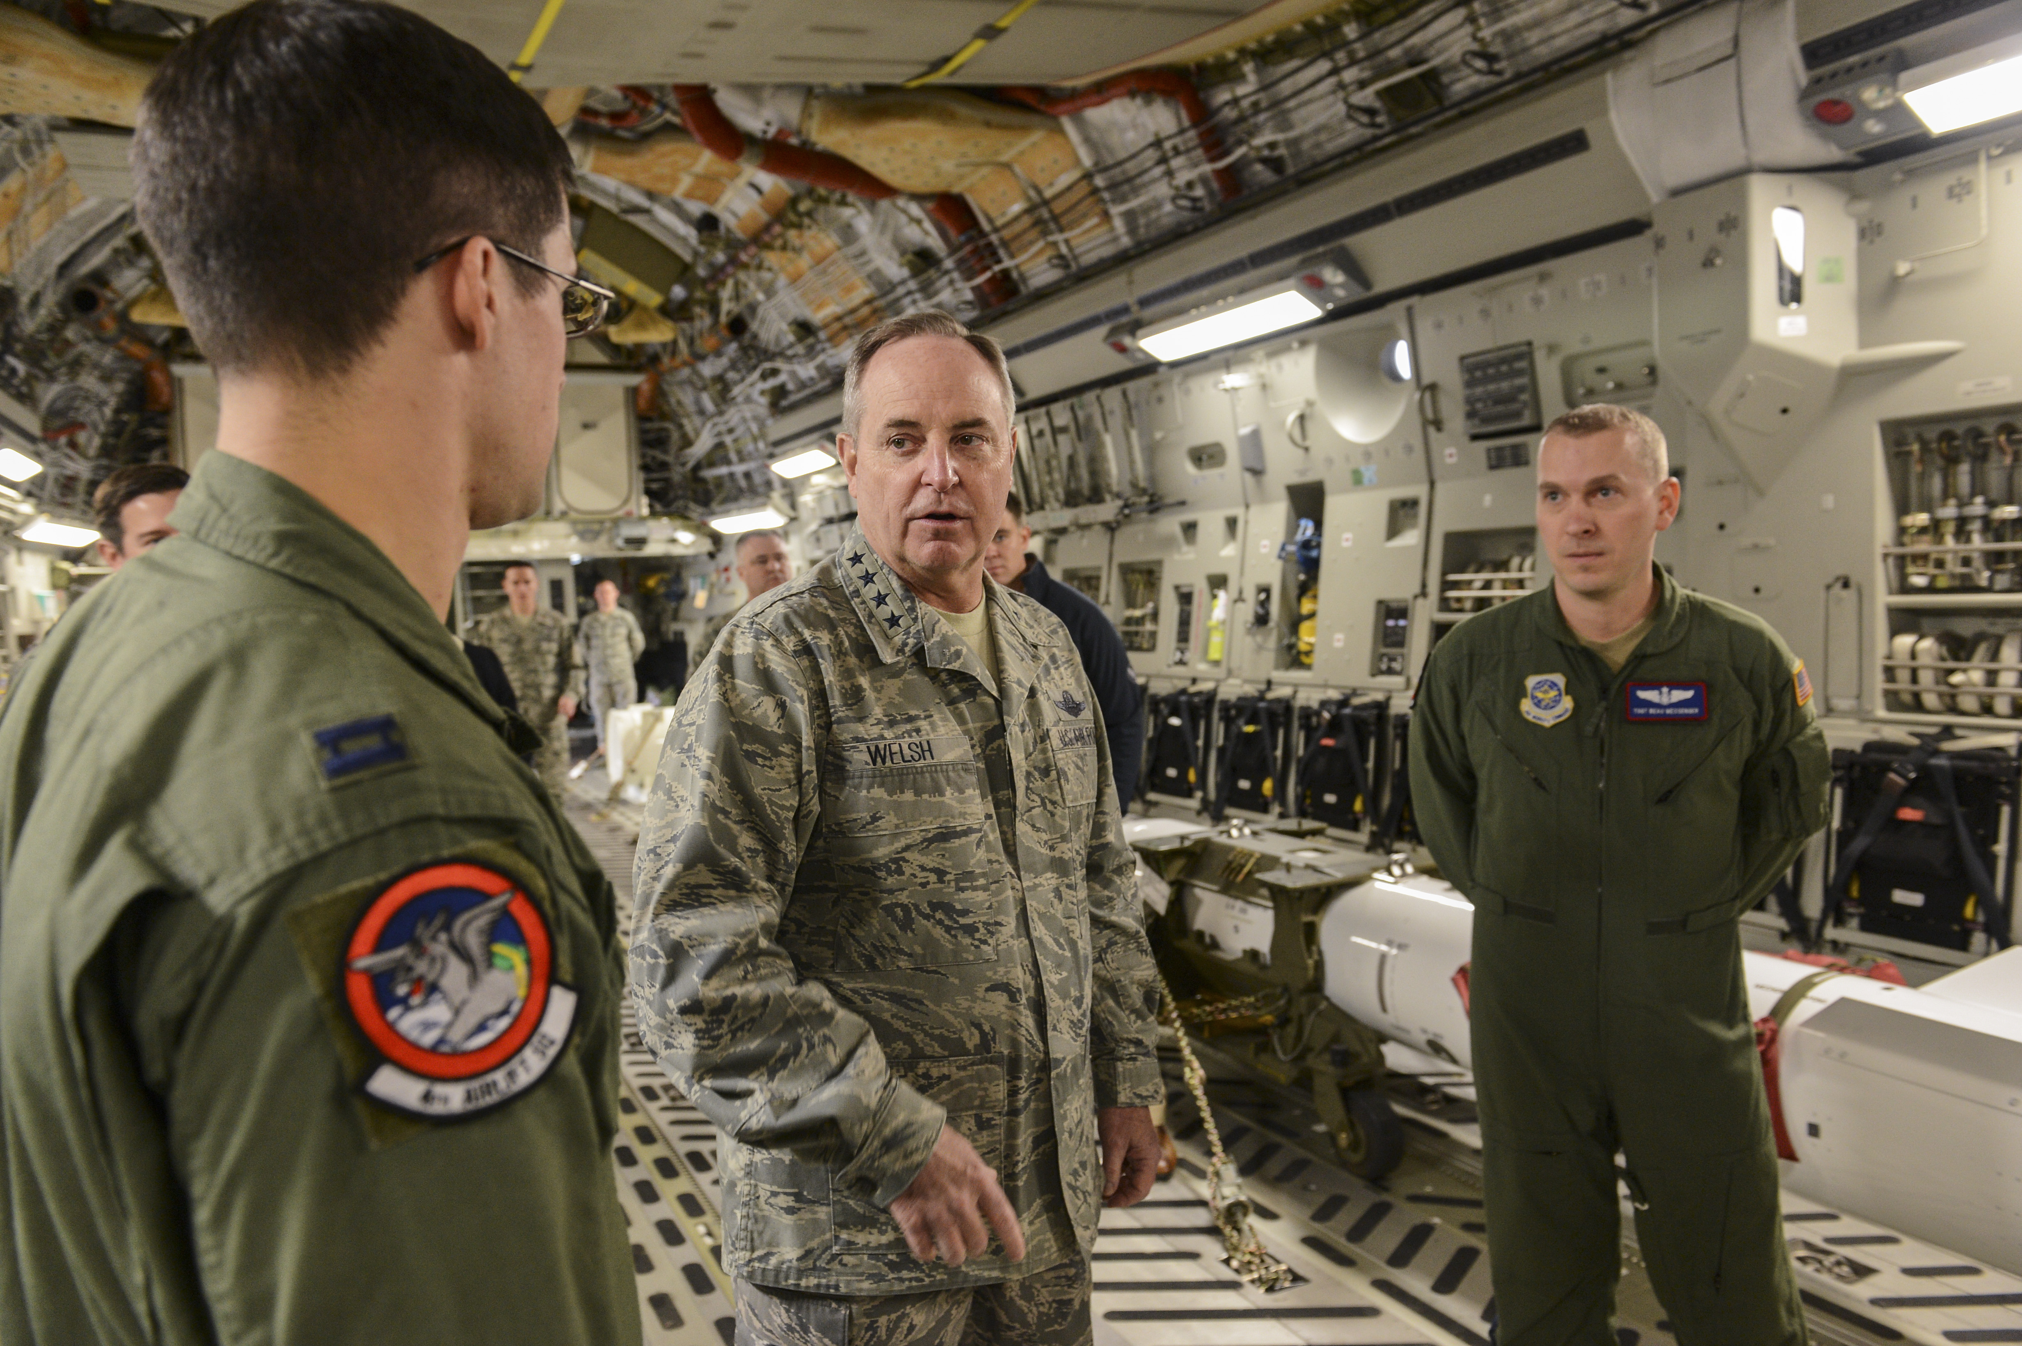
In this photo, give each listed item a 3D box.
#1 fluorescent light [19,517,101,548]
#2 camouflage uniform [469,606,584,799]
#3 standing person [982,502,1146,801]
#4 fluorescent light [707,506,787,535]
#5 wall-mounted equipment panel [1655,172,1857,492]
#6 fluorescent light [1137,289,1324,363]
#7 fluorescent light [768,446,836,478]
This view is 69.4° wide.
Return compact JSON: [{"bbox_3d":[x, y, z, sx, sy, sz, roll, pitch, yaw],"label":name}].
[{"bbox_3d":[-6.441,-0.959,9.871,0.165,0.080,1.130,-34,11,-13],"label":"fluorescent light"},{"bbox_3d":[-2.626,0.342,8.038,0.600,1.420,0.330,-3,3,-17],"label":"camouflage uniform"},{"bbox_3d":[0.120,0.415,3.850,0.550,1.790,0.360,-1,3,22],"label":"standing person"},{"bbox_3d":[-2.141,-1.246,11.963,0.165,0.080,1.130,31,-16,-31],"label":"fluorescent light"},{"bbox_3d":[1.943,-0.857,3.804,0.400,0.760,0.290,-4,3,-26],"label":"wall-mounted equipment panel"},{"bbox_3d":[0.888,-1.430,6.003,0.165,0.080,1.130,29,-11,-24],"label":"fluorescent light"},{"bbox_3d":[-1.566,-1.601,11.024,0.165,0.080,1.130,29,-11,-24],"label":"fluorescent light"}]

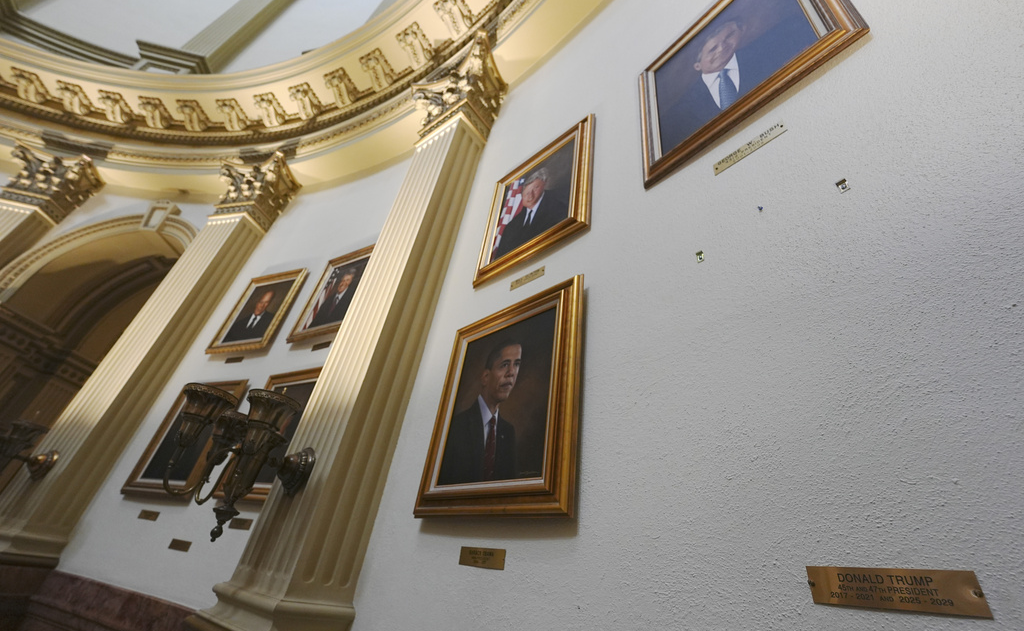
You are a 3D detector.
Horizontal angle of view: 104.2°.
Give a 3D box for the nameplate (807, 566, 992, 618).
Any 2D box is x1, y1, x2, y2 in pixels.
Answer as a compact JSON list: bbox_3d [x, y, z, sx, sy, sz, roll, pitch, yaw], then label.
[{"bbox_3d":[0.558,0.408,0.592,0.006,0.051,0.203,28,-39,-26],"label":"nameplate"}]

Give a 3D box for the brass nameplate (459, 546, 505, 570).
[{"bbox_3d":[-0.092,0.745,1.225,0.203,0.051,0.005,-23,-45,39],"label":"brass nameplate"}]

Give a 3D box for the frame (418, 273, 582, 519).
[{"bbox_3d":[-0.044,0.294,1.450,0.693,0.788,0.045,-23,-45,39],"label":"frame"}]

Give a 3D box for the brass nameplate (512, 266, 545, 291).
[{"bbox_3d":[0.070,-0.162,1.778,0.203,0.051,0.005,-23,-45,39],"label":"brass nameplate"}]

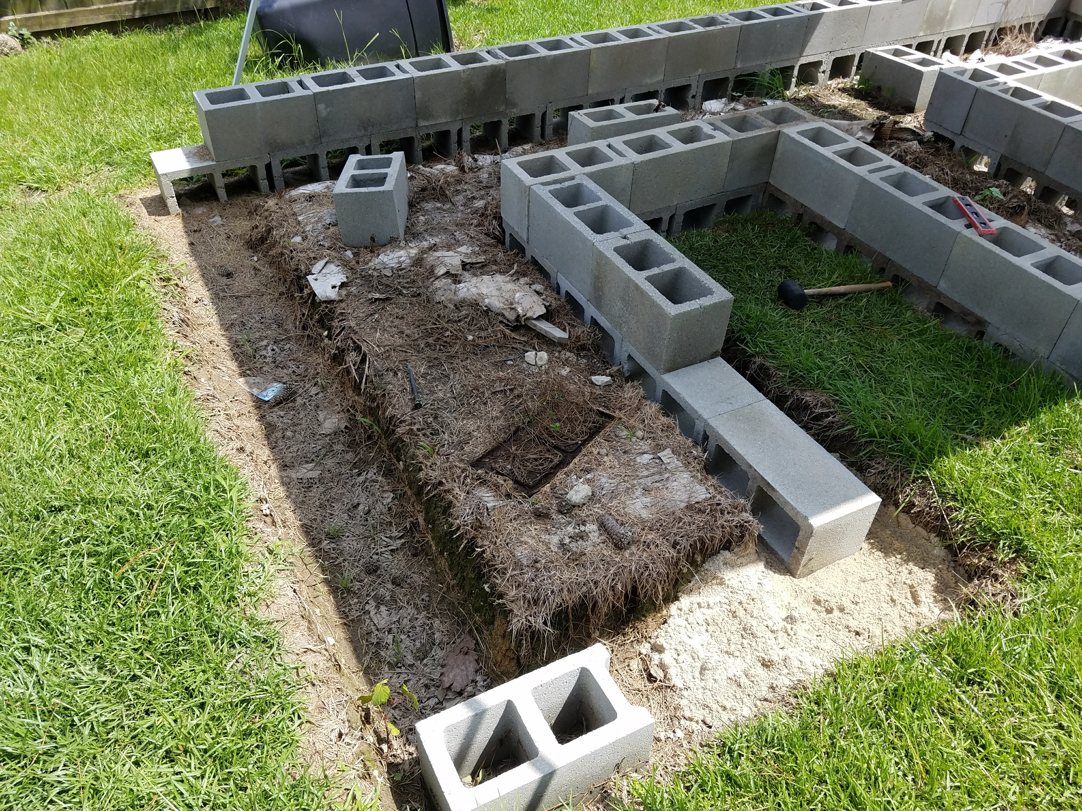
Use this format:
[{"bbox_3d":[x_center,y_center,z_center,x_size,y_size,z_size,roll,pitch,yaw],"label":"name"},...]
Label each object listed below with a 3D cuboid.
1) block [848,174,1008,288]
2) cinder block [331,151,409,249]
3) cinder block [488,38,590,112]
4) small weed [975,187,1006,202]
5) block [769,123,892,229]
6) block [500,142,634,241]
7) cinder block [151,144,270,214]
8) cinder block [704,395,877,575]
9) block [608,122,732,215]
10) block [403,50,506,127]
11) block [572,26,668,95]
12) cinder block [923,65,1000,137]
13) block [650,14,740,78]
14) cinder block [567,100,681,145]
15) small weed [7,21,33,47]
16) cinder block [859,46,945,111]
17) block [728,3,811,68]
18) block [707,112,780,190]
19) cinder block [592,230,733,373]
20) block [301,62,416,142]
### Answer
[{"bbox_3d":[1.216,-0.581,2.606,0.194,0.195,0.397,-18,45,-21],"label":"block"},{"bbox_3d":[-0.596,-0.745,2.913,0.194,0.194,0.397,-3,35,-1],"label":"cinder block"},{"bbox_3d":[-0.011,-1.447,3.529,0.397,0.194,0.194,-18,44,-20],"label":"cinder block"},{"bbox_3d":[1.693,-0.798,3.063,0.110,0.050,0.060,0,41,0],"label":"small weed"},{"bbox_3d":[1.033,-0.817,2.868,0.194,0.195,0.397,-18,45,-21],"label":"block"},{"bbox_3d":[0.091,-0.733,2.753,0.397,0.194,0.194,-18,45,-21],"label":"block"},{"bbox_3d":[-1.260,-0.893,3.171,0.397,0.194,0.194,-18,44,-20],"label":"cinder block"},{"bbox_3d":[0.597,0.199,2.018,0.194,0.194,0.397,-19,45,-21],"label":"cinder block"},{"bbox_3d":[0.445,-0.850,2.894,0.397,0.194,0.194,-18,45,-21],"label":"block"},{"bbox_3d":[-0.363,-1.321,3.364,0.397,0.195,0.194,-18,45,-21],"label":"block"},{"bbox_3d":[0.344,-1.552,3.642,0.397,0.195,0.194,-18,45,-21],"label":"block"},{"bbox_3d":[1.855,-1.295,3.398,0.397,0.194,0.194,-17,44,-20],"label":"cinder block"},{"bbox_3d":[0.697,-1.668,3.781,0.397,0.195,0.194,-18,45,-21],"label":"block"},{"bbox_3d":[0.335,-1.094,3.305,0.397,0.195,0.194,-15,44,-18],"label":"cinder block"},{"bbox_3d":[-2.790,-1.990,4.354,0.125,0.120,0.120,-21,46,-24],"label":"small weed"},{"bbox_3d":[1.756,-1.573,3.917,0.194,0.194,0.397,-14,39,-16],"label":"cinder block"},{"bbox_3d":[1.056,-1.792,3.944,0.397,0.194,0.194,-18,44,-20],"label":"block"},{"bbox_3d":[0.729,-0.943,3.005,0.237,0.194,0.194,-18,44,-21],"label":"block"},{"bbox_3d":[0.325,-0.298,2.278,0.194,0.194,0.397,-18,44,-20],"label":"cinder block"},{"bbox_3d":[-0.724,-1.215,3.251,0.397,0.194,0.194,-18,44,-20],"label":"block"}]

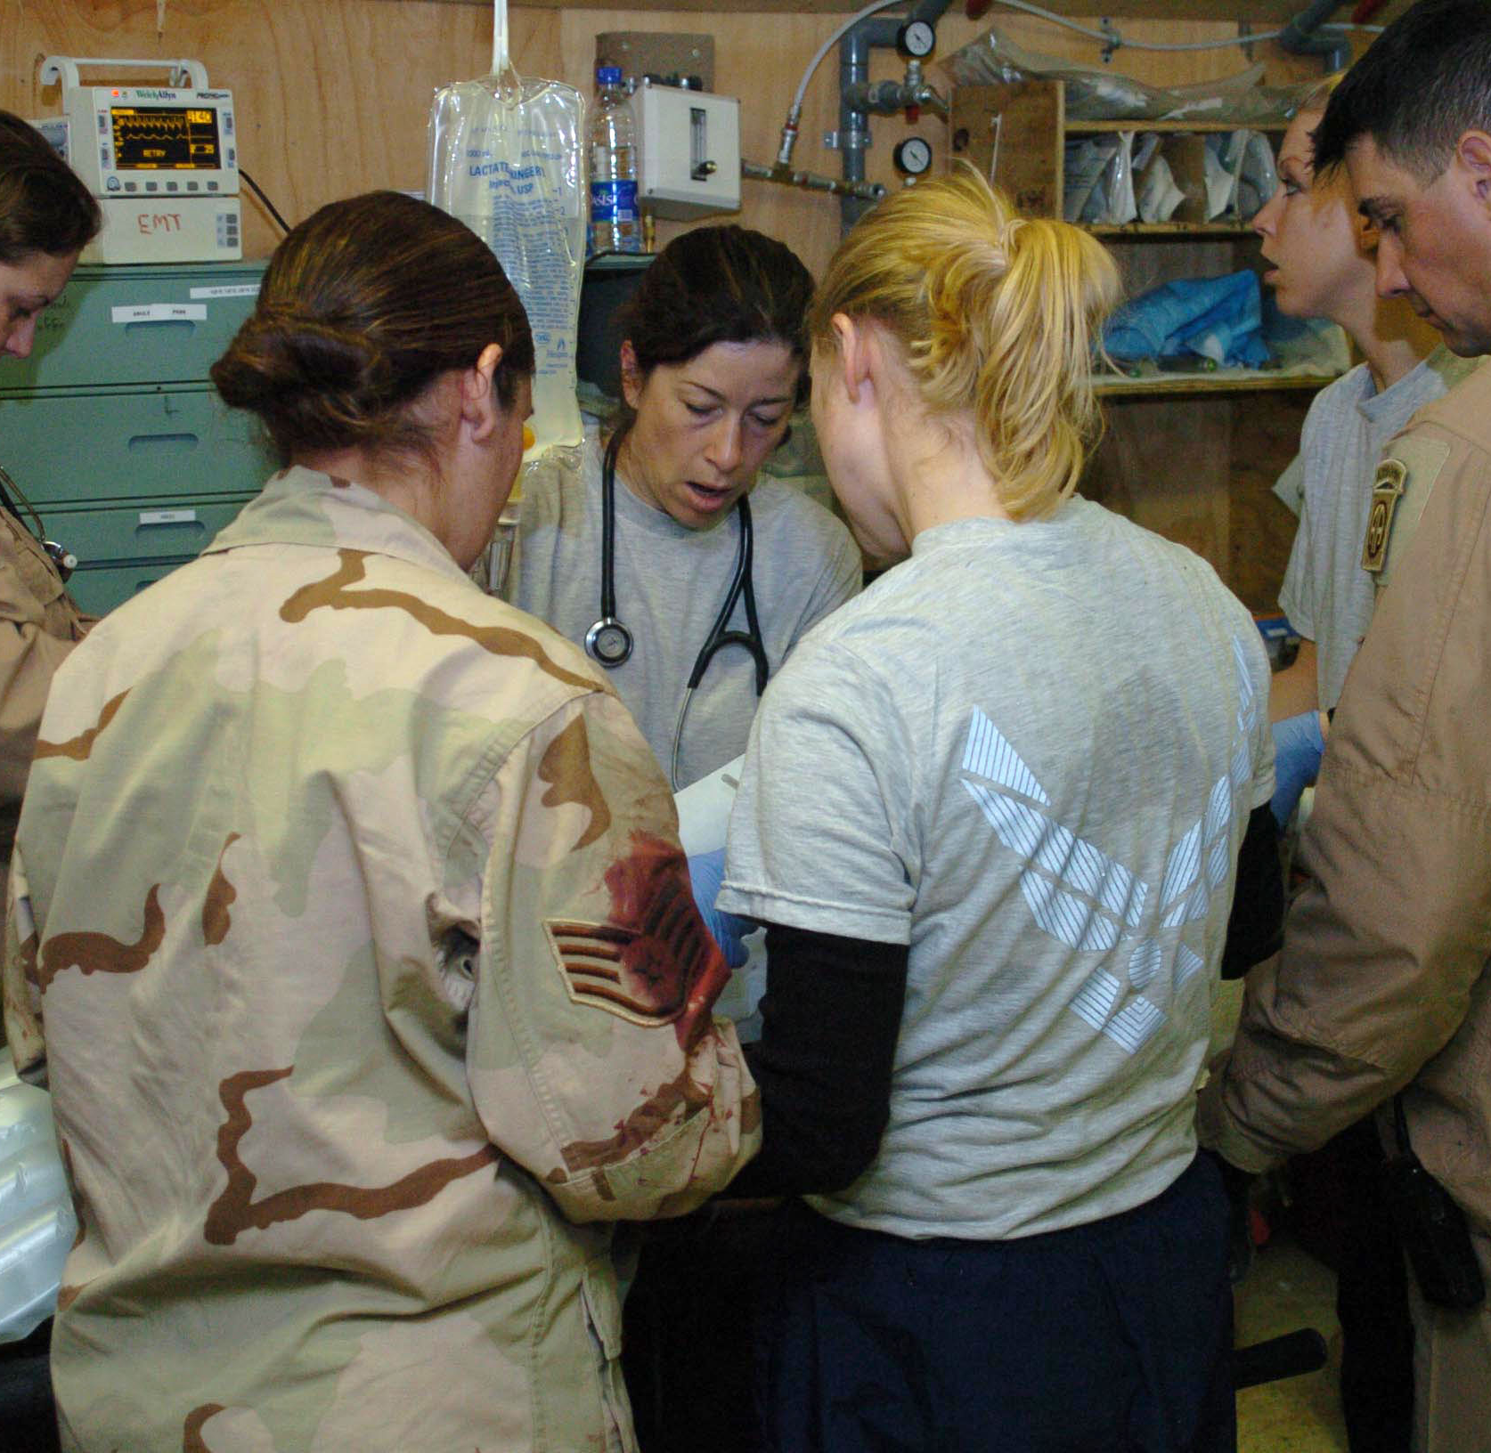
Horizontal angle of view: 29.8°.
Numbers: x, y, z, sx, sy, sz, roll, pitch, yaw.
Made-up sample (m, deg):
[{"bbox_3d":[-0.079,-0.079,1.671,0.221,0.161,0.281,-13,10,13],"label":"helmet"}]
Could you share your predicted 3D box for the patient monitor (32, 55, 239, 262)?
[{"bbox_3d":[-0.875,-0.829,4.070,0.212,0.290,0.190,-8,14,-32],"label":"patient monitor"}]

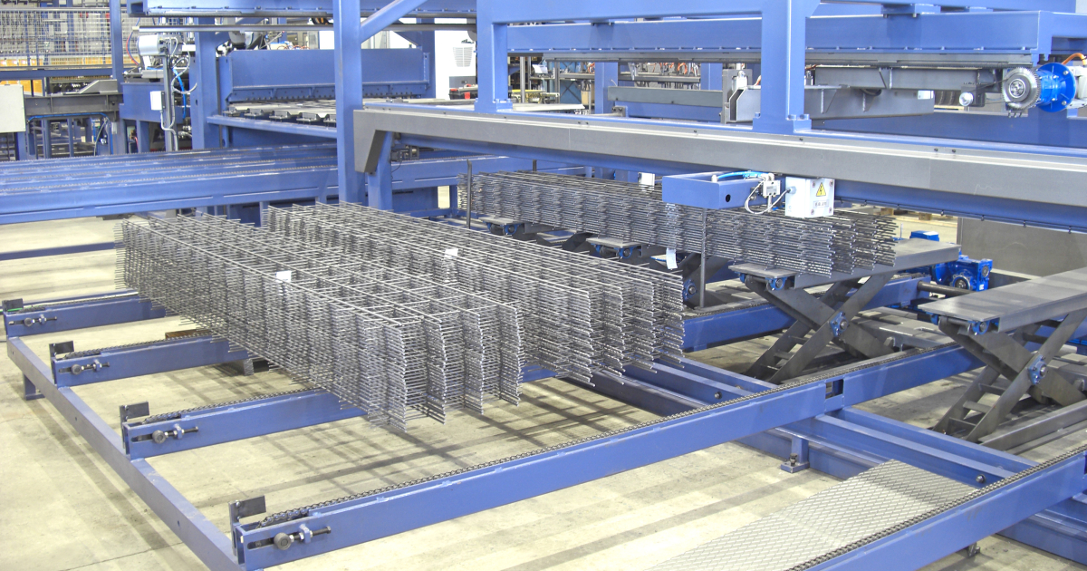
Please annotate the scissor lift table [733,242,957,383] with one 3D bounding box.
[{"bbox_3d":[2.028,0.166,7.584,1.906,0.746,0.471,-9,14,-35],"label":"scissor lift table"}]

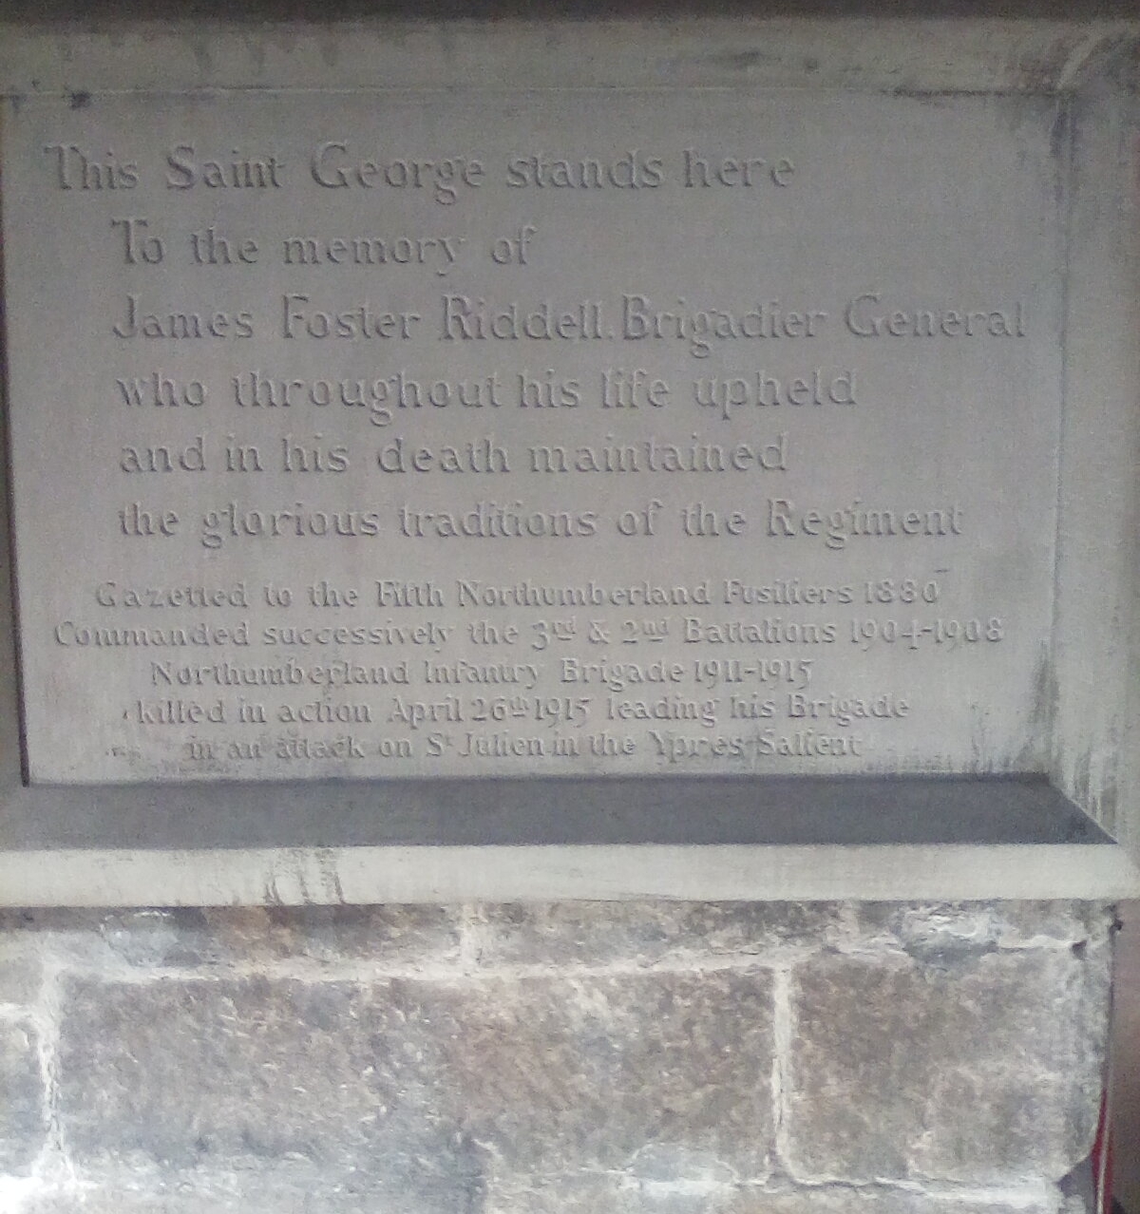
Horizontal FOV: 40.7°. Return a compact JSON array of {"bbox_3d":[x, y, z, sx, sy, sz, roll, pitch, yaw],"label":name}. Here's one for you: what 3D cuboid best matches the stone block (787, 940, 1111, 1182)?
[{"bbox_3d":[0.334,0.397,1.465,0.282,0.215,0.190,0,5,-1],"label":"stone block"}]

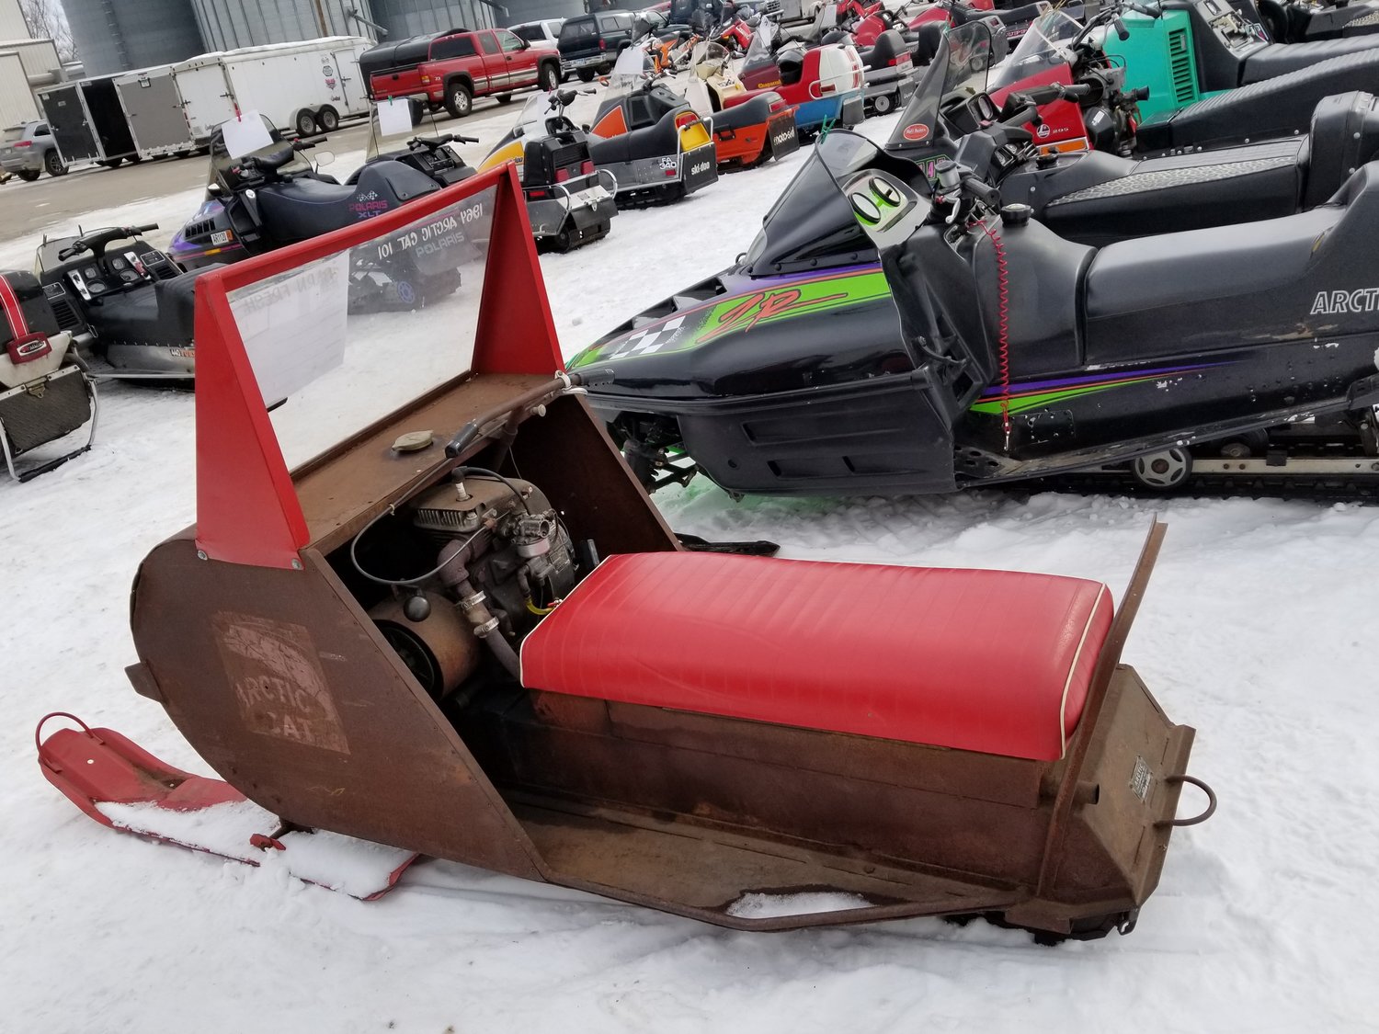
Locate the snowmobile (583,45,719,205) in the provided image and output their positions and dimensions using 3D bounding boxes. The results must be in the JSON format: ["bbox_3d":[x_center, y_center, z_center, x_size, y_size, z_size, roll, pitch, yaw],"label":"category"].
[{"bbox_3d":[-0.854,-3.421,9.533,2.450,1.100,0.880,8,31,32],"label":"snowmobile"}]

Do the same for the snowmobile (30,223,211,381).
[{"bbox_3d":[-2.982,-1.106,5.656,2.450,0.950,0.950,4,29,26],"label":"snowmobile"}]

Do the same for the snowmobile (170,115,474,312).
[{"bbox_3d":[-2.807,-2.118,7.335,2.750,1.250,1.080,4,29,26],"label":"snowmobile"}]

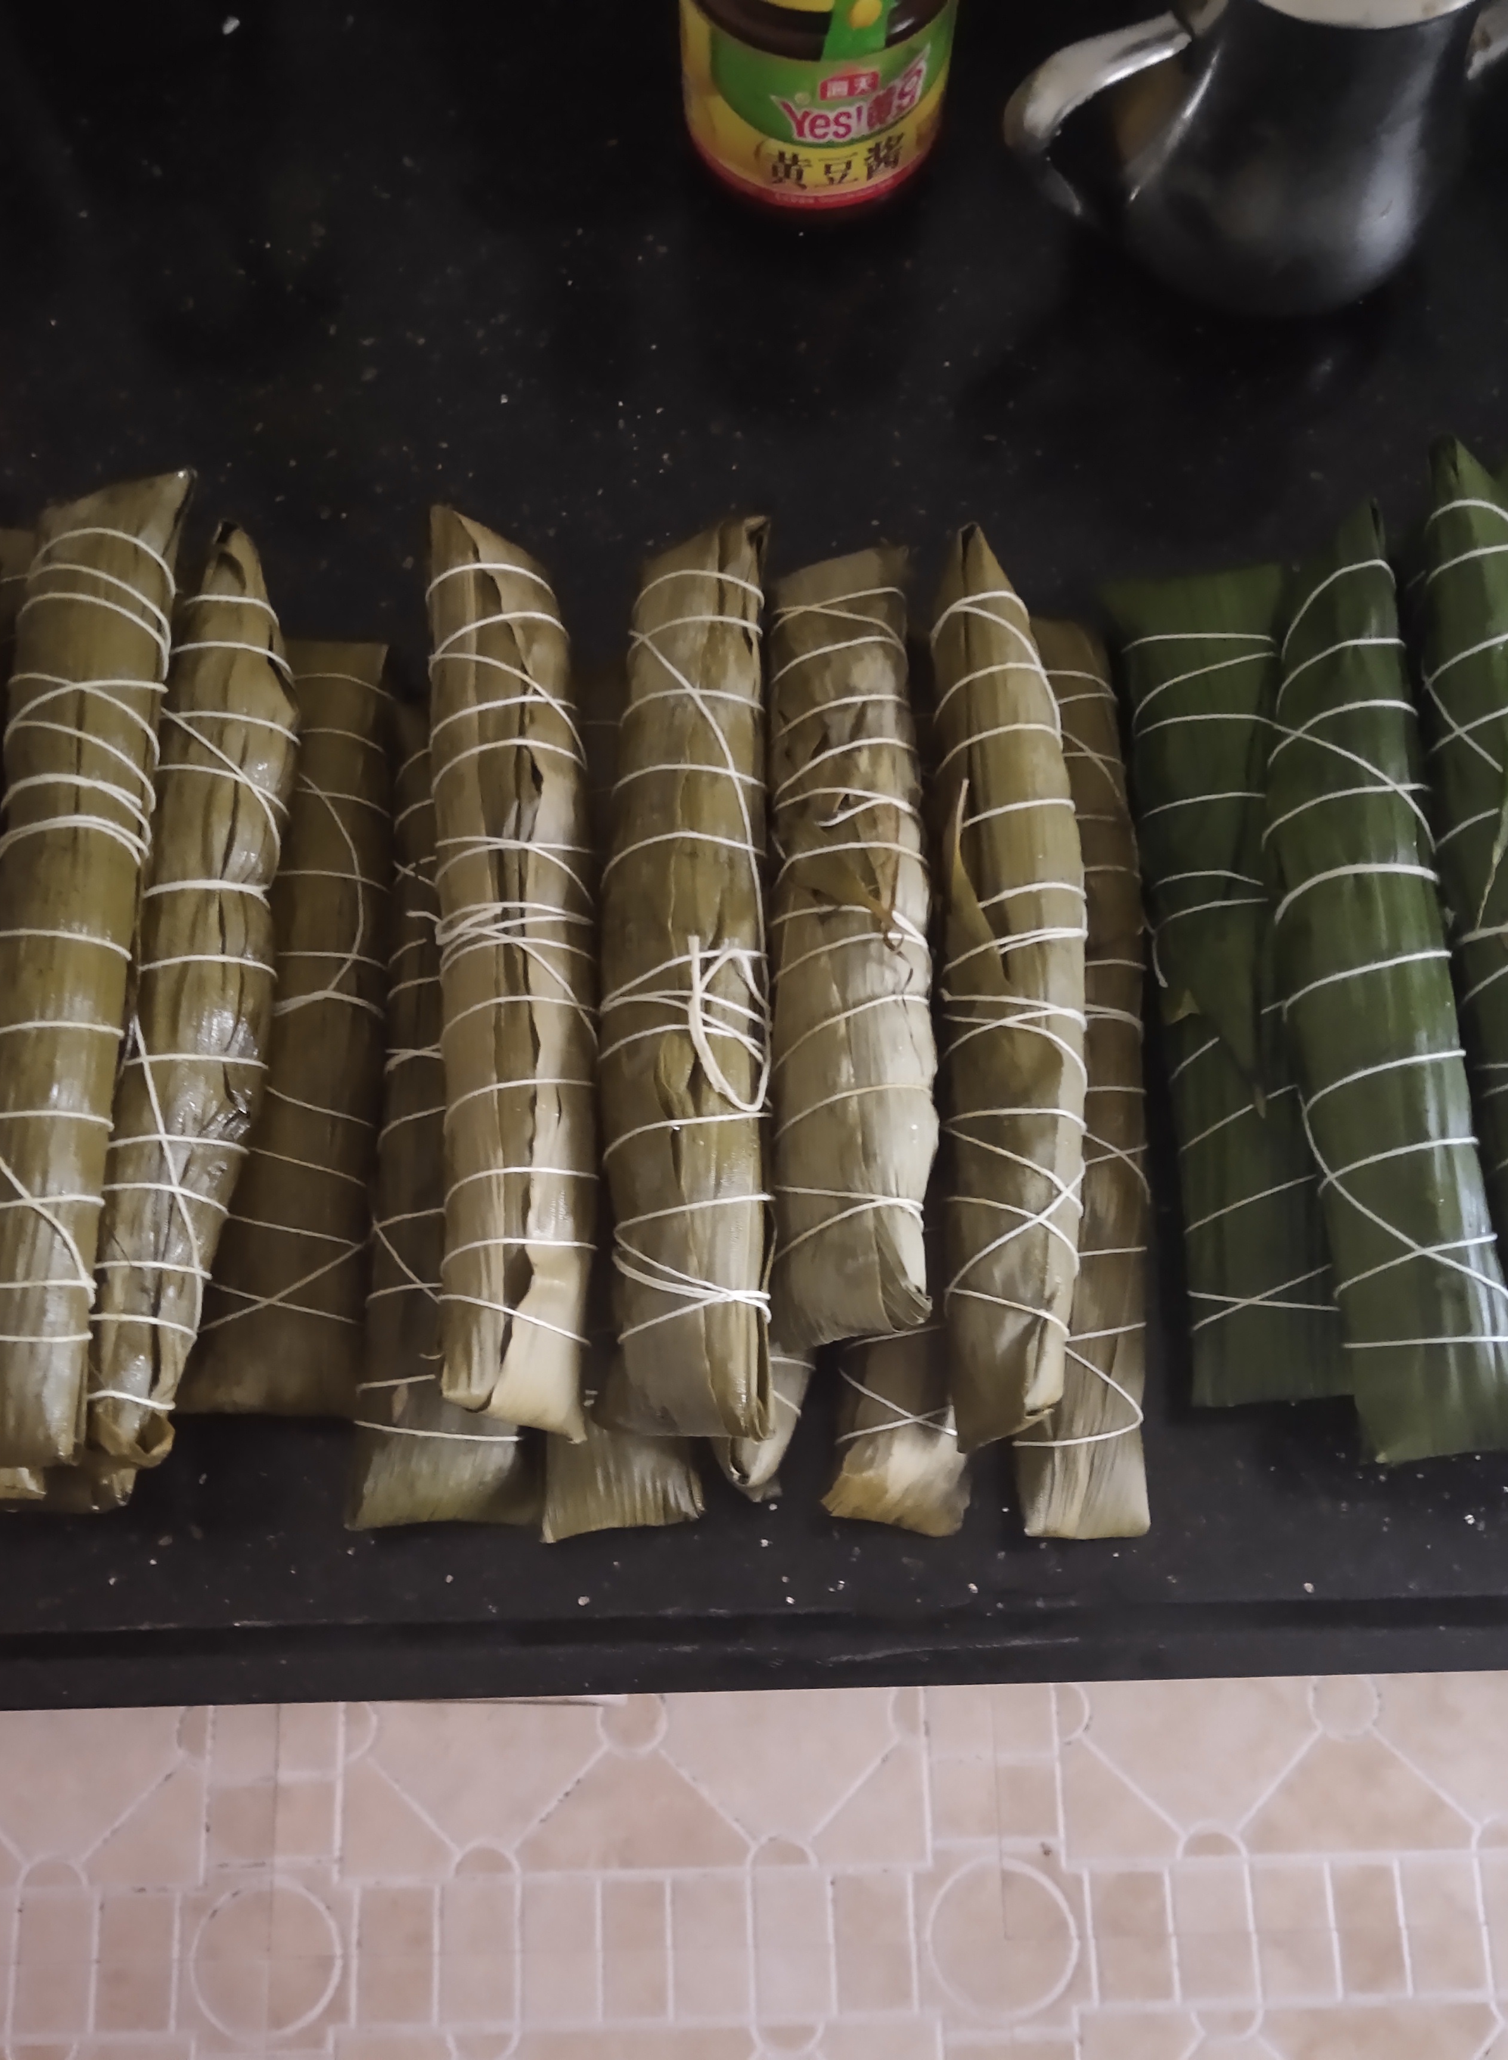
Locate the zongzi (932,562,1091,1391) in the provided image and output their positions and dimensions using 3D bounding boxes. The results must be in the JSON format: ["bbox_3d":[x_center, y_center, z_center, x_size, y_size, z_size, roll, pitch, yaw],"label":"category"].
[{"bbox_3d":[0.069,-0.018,0.579,0.040,0.038,0.253,0,74,-1],"label":"zongzi"}]

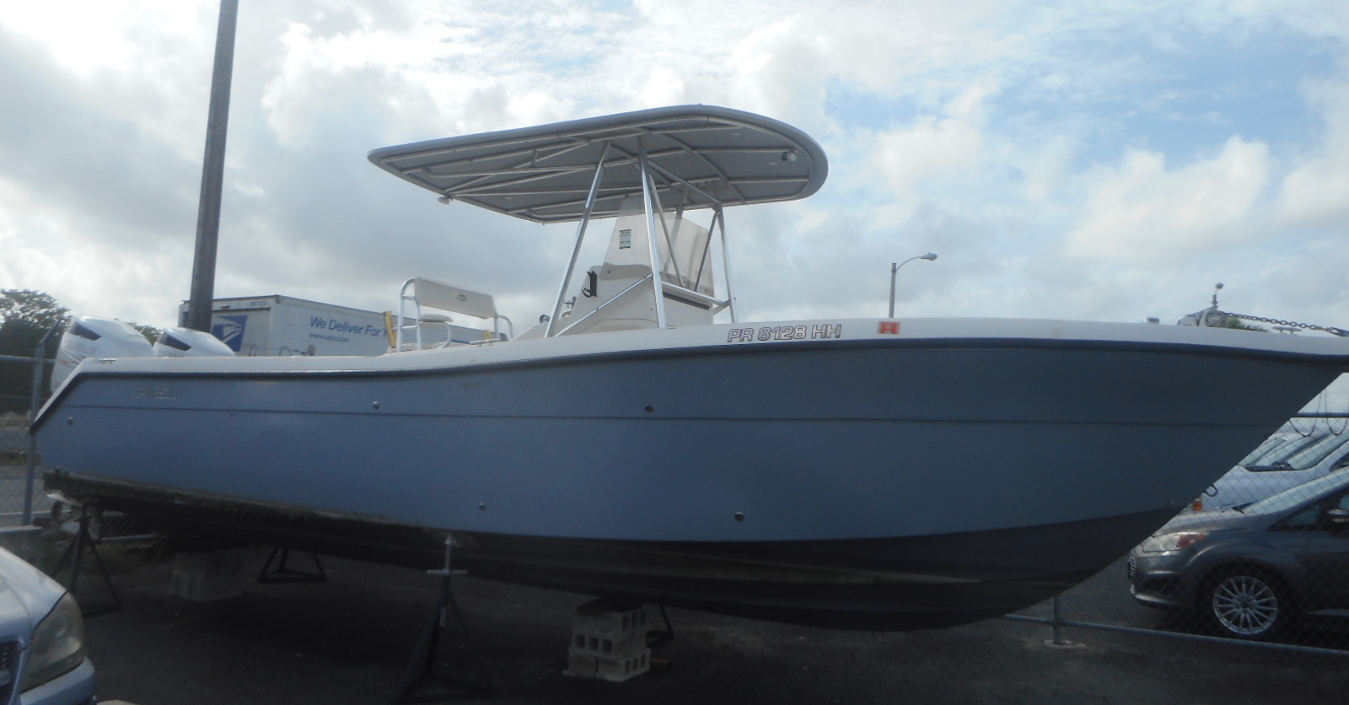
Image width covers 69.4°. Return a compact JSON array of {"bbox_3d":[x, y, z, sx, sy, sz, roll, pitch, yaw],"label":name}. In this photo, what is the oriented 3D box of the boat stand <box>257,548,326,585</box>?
[{"bbox_3d":[-3.545,1.668,9.090,0.610,0.860,0.580,2,-5,-14],"label":"boat stand"}]

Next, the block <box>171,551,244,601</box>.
[{"bbox_3d":[-3.863,1.828,8.108,0.380,0.400,0.390,-2,-5,30],"label":"block"}]

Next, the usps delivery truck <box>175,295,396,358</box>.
[{"bbox_3d":[-6.221,1.280,21.081,2.450,3.808,8.700,-1,-5,24],"label":"usps delivery truck"}]

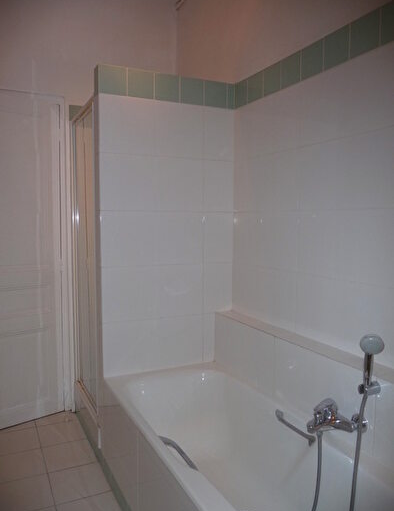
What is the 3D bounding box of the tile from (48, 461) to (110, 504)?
[{"bbox_3d":[-0.639,1.226,2.294,0.280,0.010,0.298,-2,6,-26],"label":"tile"}]

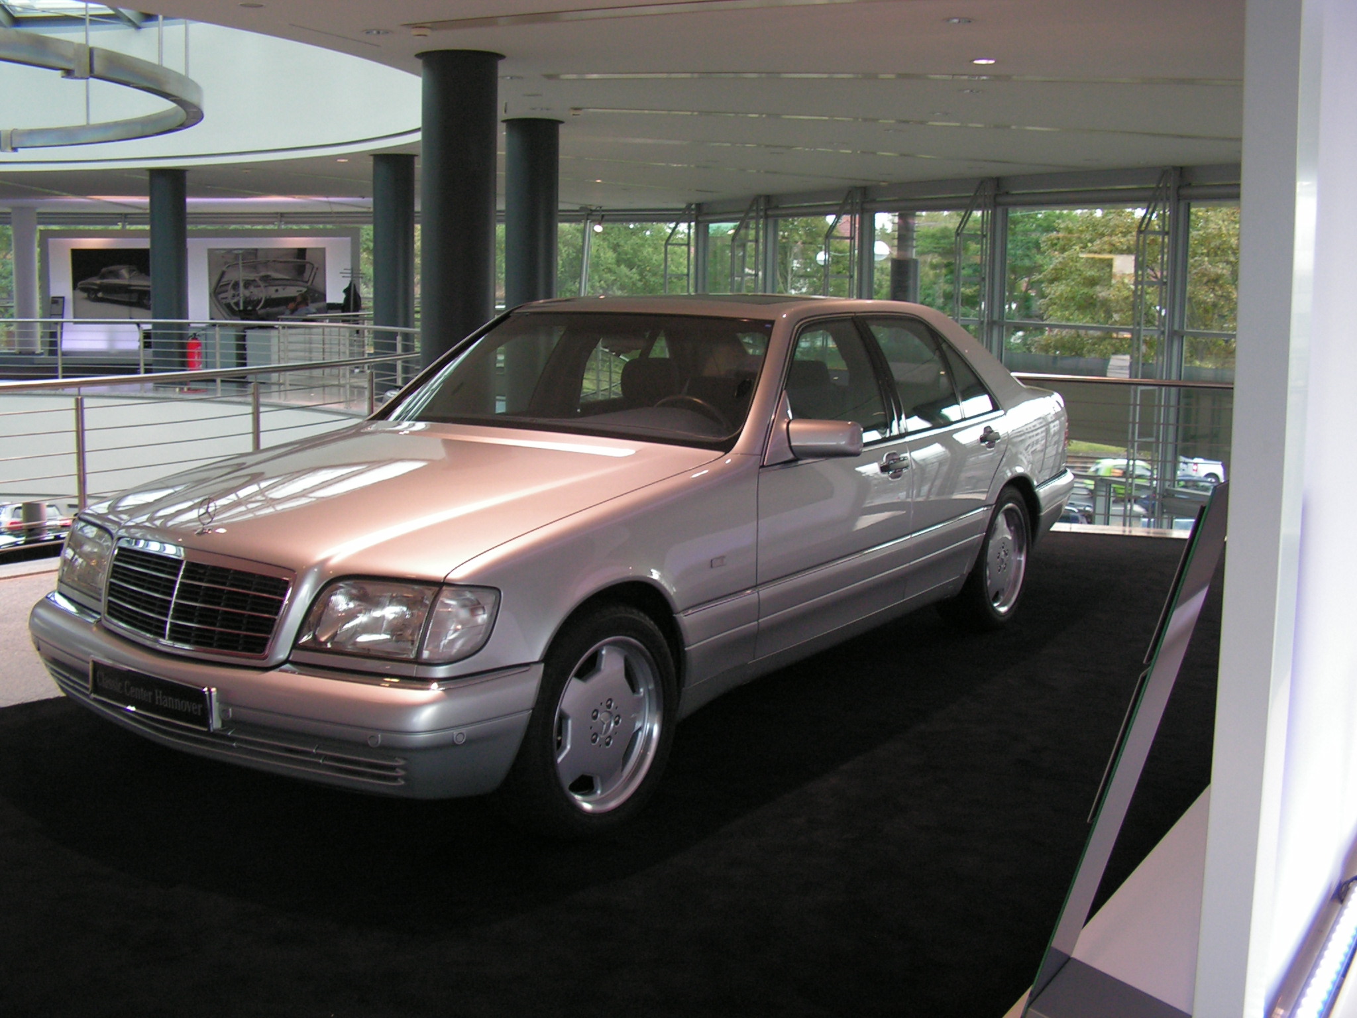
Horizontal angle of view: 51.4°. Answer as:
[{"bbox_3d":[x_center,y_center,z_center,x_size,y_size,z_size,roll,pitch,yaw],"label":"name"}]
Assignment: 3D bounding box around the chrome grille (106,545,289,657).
[{"bbox_3d":[-1.342,0.246,3.829,0.720,0.225,0.130,6,11,34],"label":"chrome grille"}]

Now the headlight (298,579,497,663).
[{"bbox_3d":[-0.713,0.271,3.608,0.460,0.200,0.280,6,11,34],"label":"headlight"}]

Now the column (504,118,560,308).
[{"bbox_3d":[-1.436,-2.212,13.889,0.540,3.146,0.540,0,9,0],"label":"column"}]

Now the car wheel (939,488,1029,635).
[{"bbox_3d":[1.409,0.214,6.544,0.240,0.670,0.670,6,11,34],"label":"car wheel"}]

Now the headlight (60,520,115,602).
[{"bbox_3d":[-1.780,0.152,4.324,0.460,0.200,0.280,6,11,34],"label":"headlight"}]

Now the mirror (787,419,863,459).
[{"bbox_3d":[0.495,-0.235,4.767,0.210,0.135,0.130,6,11,34],"label":"mirror"}]

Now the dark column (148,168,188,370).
[{"bbox_3d":[-7.481,-3.334,20.796,0.540,3.146,0.540,0,9,0],"label":"dark column"}]

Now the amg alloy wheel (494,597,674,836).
[{"bbox_3d":[-0.289,0.600,4.052,0.240,0.670,0.670,6,11,34],"label":"amg alloy wheel"}]

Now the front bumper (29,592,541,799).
[{"bbox_3d":[-1.271,0.508,3.979,1.860,0.370,0.550,6,11,34],"label":"front bumper"}]

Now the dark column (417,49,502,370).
[{"bbox_3d":[-1.514,-1.568,9.803,0.540,3.146,0.540,0,9,0],"label":"dark column"}]

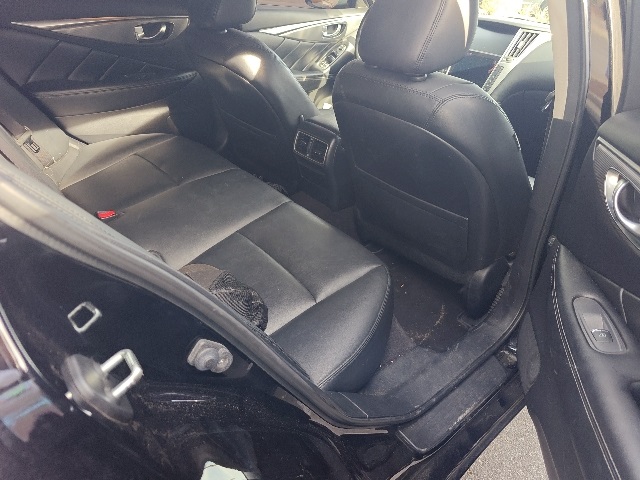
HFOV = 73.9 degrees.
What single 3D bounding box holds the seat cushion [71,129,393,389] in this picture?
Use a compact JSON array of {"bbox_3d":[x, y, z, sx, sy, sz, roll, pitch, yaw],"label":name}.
[{"bbox_3d":[-0.365,-0.016,1.217,0.510,0.208,1.295,-27,43,-31],"label":"seat cushion"}]

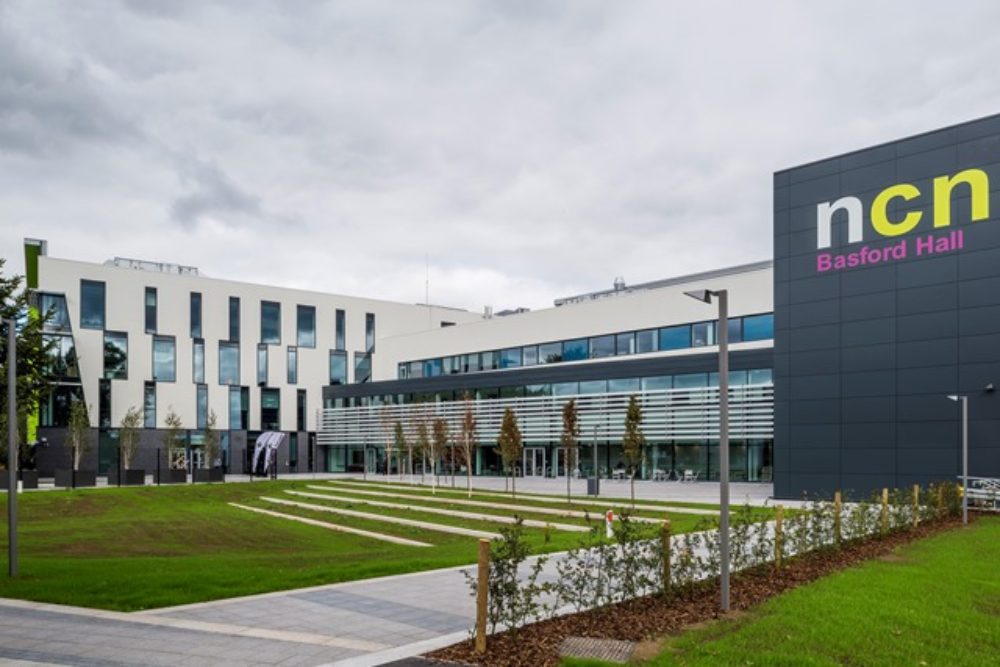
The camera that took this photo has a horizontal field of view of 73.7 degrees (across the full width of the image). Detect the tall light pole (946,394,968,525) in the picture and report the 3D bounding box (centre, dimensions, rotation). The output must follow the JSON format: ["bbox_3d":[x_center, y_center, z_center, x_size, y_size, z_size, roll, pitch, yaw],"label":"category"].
[{"bbox_3d":[13.575,3.768,19.865,0.580,3.800,0.250,-6,-8,43],"label":"tall light pole"}]

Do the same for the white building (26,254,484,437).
[{"bbox_3d":[-21.814,2.990,64.321,38.800,12.600,14.000,5,-9,-36],"label":"white building"}]

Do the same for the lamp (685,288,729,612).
[{"bbox_3d":[2.571,1.447,8.366,0.600,3.930,0.250,-5,-8,42],"label":"lamp"}]

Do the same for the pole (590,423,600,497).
[{"bbox_3d":[5.007,6.512,34.170,0.250,3.700,0.550,-5,-8,40],"label":"pole"}]

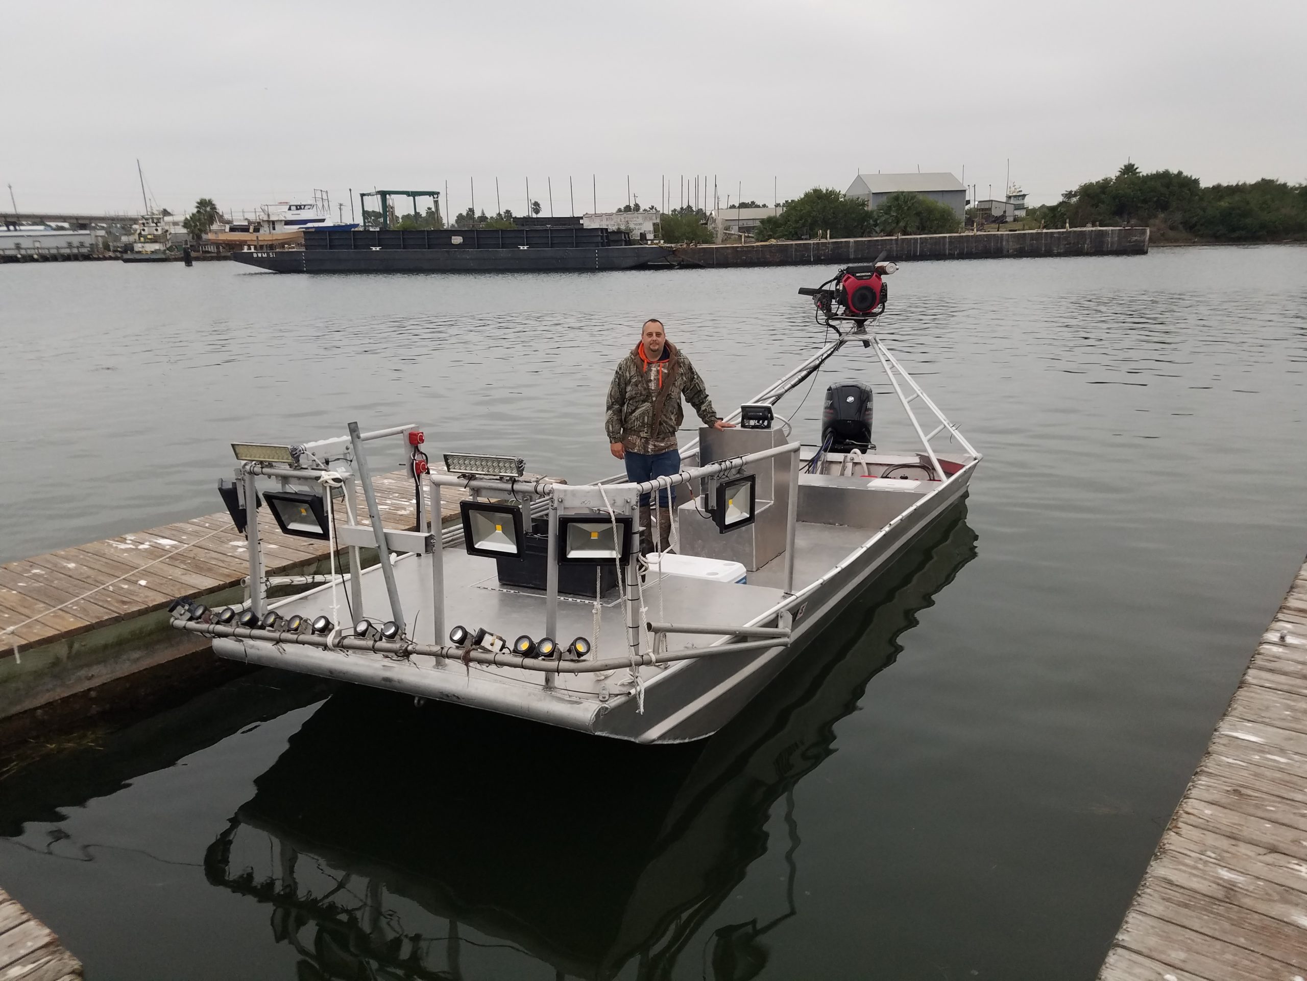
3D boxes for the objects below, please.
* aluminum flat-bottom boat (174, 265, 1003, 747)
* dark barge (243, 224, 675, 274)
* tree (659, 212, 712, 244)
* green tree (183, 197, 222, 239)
[{"bbox_3d":[0.370,-0.320,6.650,2.450,2.150,6.350,7,17,29],"label":"aluminum flat-bottom boat"},{"bbox_3d":[-17.100,-20.600,84.600,36.600,3.800,9.140,1,15,8],"label":"dark barge"},{"bbox_3d":[3.353,-27.747,104.000,5.600,3.800,4.900,-1,14,2],"label":"tree"},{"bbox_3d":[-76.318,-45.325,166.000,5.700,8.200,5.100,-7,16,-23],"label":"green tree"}]

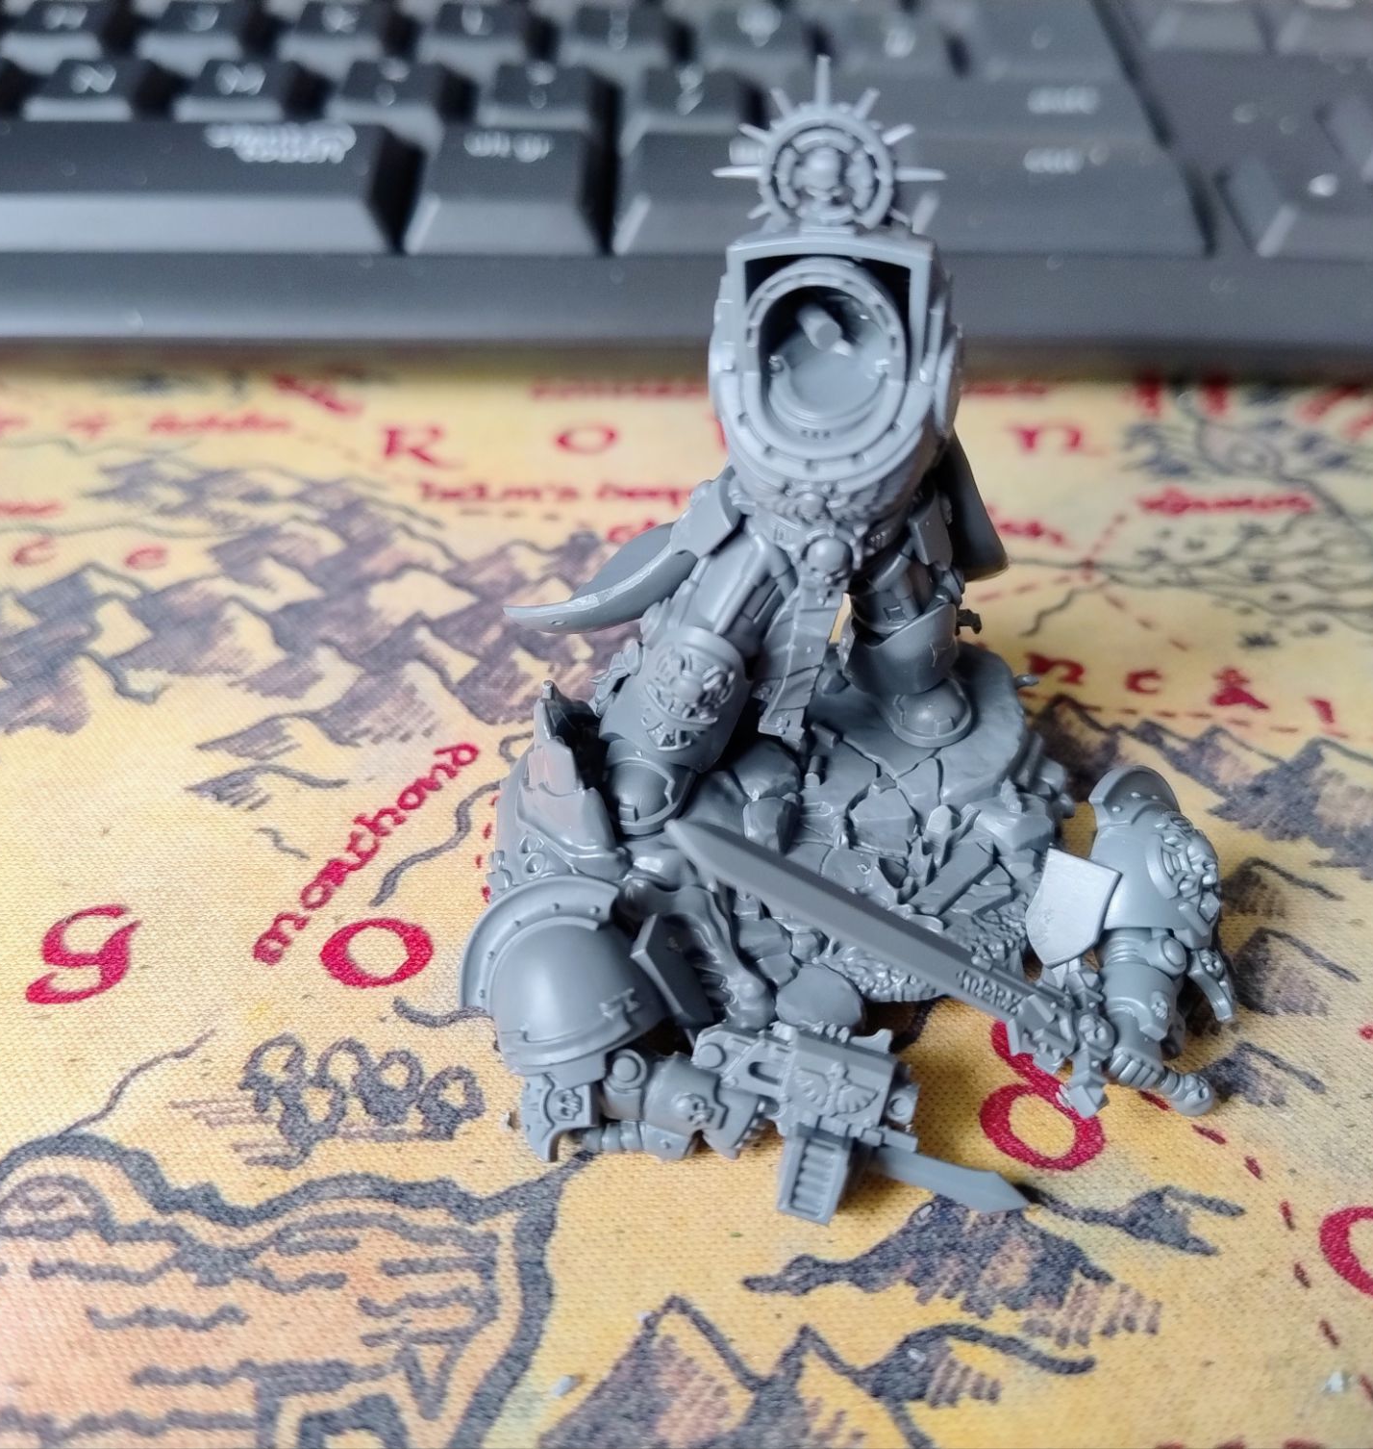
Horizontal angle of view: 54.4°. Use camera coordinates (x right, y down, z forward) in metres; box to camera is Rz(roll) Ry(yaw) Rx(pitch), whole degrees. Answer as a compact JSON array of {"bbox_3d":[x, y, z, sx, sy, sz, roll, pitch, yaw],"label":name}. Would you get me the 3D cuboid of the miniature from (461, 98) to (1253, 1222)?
[{"bbox_3d":[0.013,-0.006,0.081,0.054,0.057,0.051,5,45,3],"label":"miniature"}]

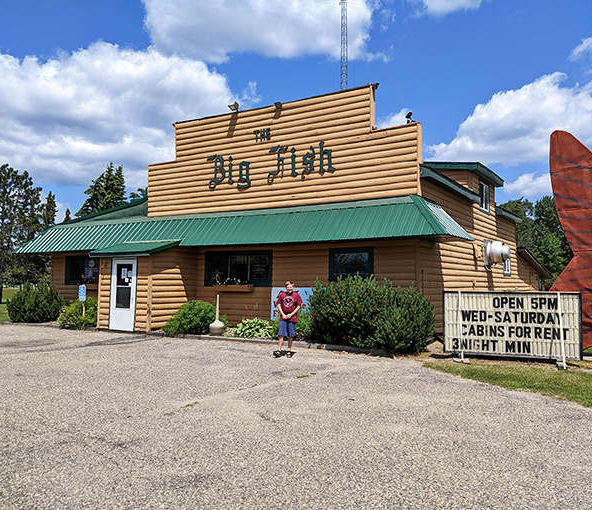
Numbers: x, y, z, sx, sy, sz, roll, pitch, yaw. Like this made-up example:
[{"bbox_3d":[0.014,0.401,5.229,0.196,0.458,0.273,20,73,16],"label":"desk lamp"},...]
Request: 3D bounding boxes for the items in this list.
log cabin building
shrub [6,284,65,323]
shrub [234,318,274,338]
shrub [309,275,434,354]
[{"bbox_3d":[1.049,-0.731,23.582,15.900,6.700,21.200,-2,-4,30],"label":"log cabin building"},{"bbox_3d":[-9.697,1.752,19.682,2.050,1.320,1.950,-2,-4,30],"label":"shrub"},{"bbox_3d":[-1.030,1.778,13.119,0.970,0.480,0.900,0,-3,0],"label":"shrub"},{"bbox_3d":[1.631,1.154,11.252,2.700,1.500,2.300,-2,-4,30],"label":"shrub"}]

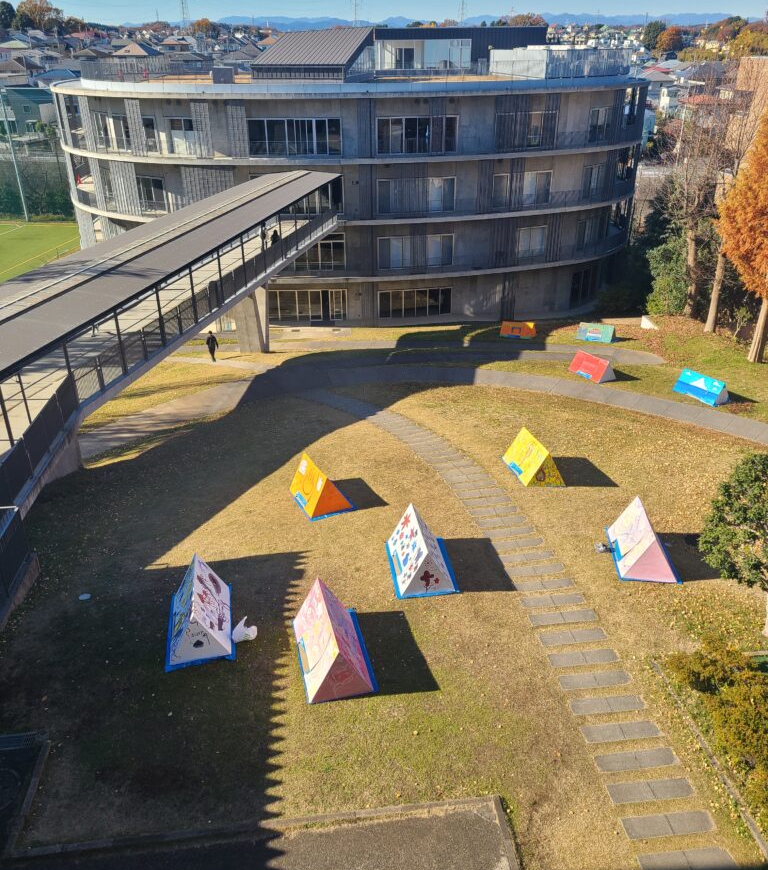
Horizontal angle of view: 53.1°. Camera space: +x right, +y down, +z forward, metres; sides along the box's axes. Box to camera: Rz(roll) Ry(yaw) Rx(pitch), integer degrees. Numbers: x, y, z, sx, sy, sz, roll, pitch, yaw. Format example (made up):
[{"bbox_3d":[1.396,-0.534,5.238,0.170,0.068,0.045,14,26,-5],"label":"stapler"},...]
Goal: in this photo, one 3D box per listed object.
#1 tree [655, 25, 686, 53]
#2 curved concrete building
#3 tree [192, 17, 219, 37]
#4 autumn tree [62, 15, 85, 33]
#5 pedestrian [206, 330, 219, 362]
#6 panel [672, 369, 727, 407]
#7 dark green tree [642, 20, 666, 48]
[{"bbox_3d":[111.364,-154.076,300.000,11.500,10.500,11.000,0,28,0],"label":"tree"},{"bbox_3d":[-1.754,-22.716,61.007,43.000,17.200,32.000,-2,28,-4],"label":"curved concrete building"},{"bbox_3d":[-86.182,-196.263,371.331,12.500,10.500,12.000,0,28,0],"label":"tree"},{"bbox_3d":[-113.445,-149.616,281.000,8.000,7.500,7.500,0,28,0],"label":"autumn tree"},{"bbox_3d":[-9.106,-4.668,40.757,0.550,1.730,0.420,-2,28,-3],"label":"pedestrian"},{"bbox_3d":[15.586,-2.395,37.600,1.227,1.013,2.318,-17,31,-29],"label":"panel"},{"bbox_3d":[115.524,-170.403,328.463,10.300,12.500,10.300,0,28,0],"label":"dark green tree"}]

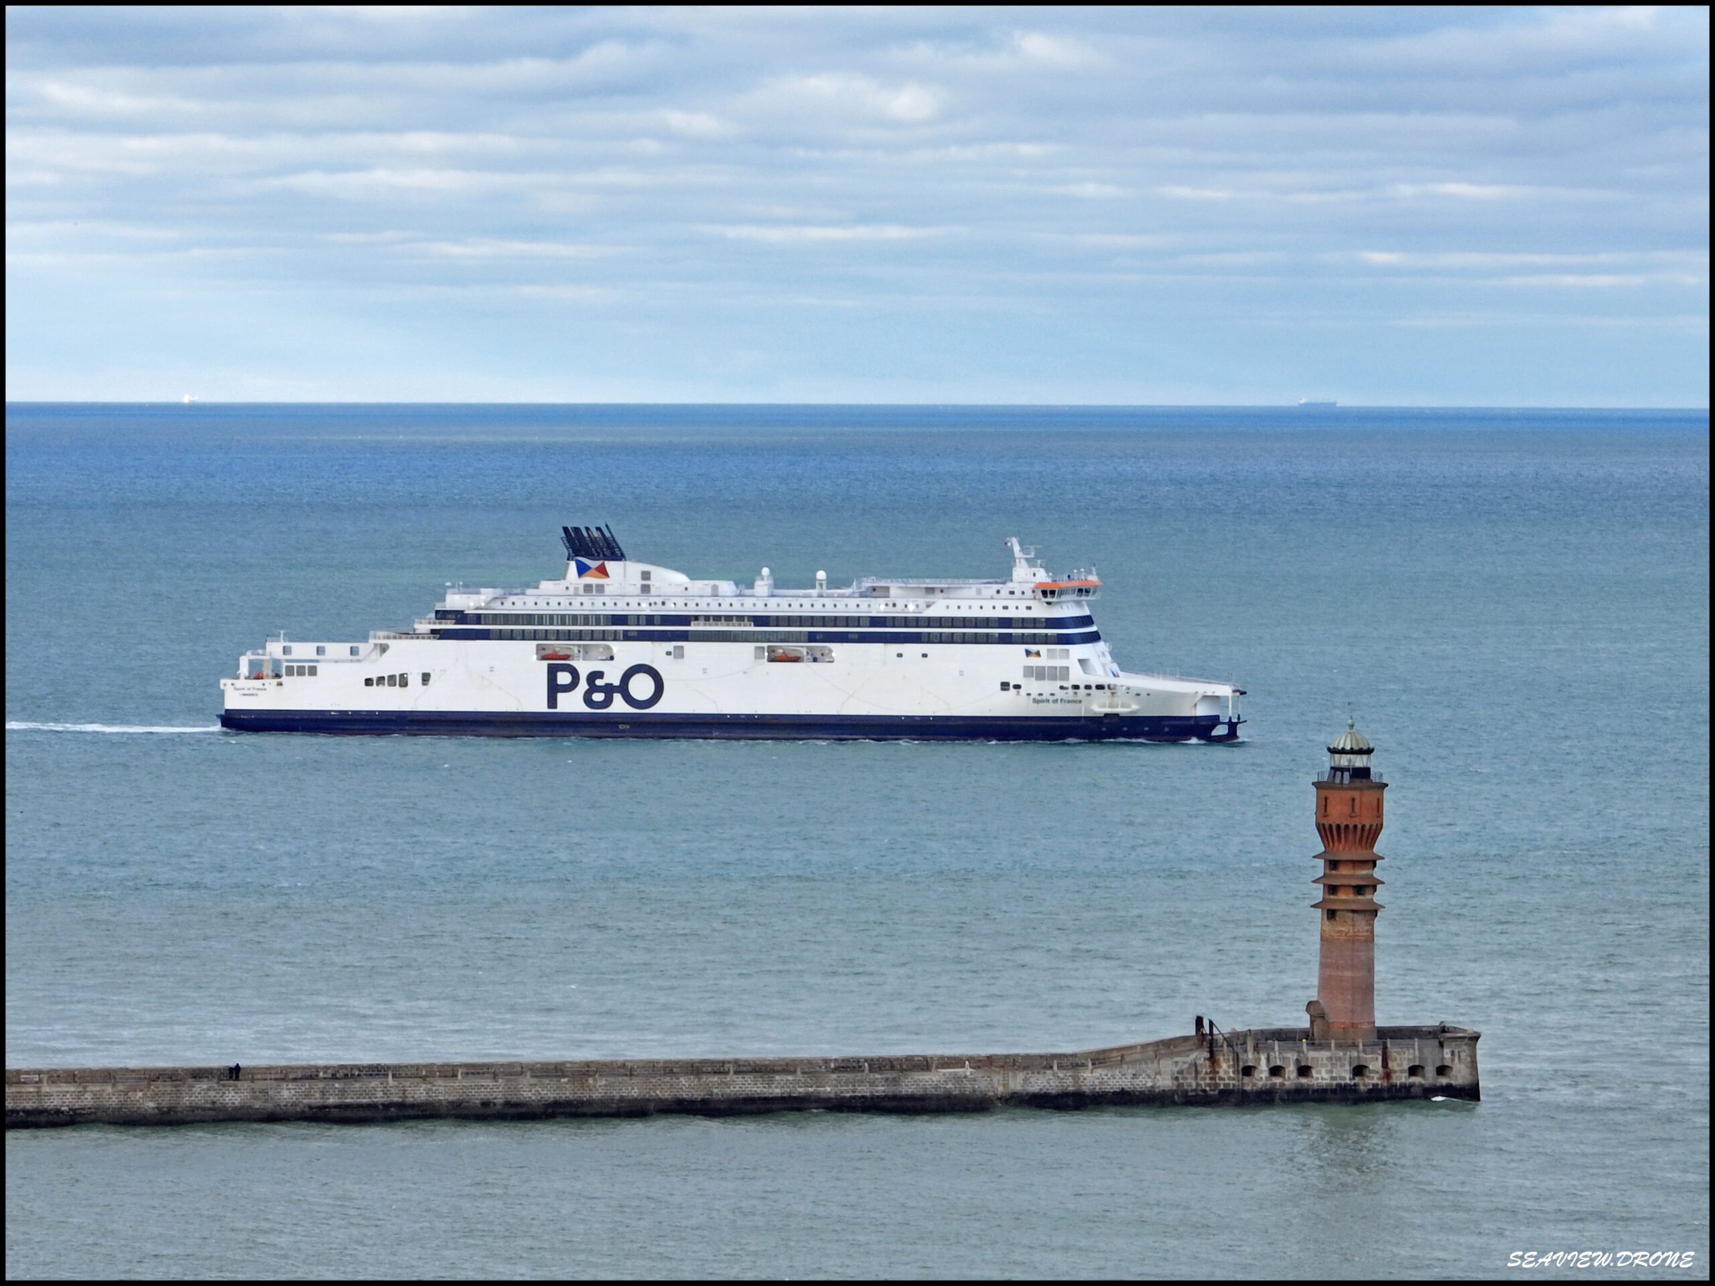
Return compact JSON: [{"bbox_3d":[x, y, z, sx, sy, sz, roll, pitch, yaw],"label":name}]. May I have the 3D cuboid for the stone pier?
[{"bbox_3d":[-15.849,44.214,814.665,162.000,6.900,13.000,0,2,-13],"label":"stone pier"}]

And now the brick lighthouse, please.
[{"bbox_3d":[51.512,24.811,834.484,7.800,34.000,7.800,0,2,0],"label":"brick lighthouse"}]

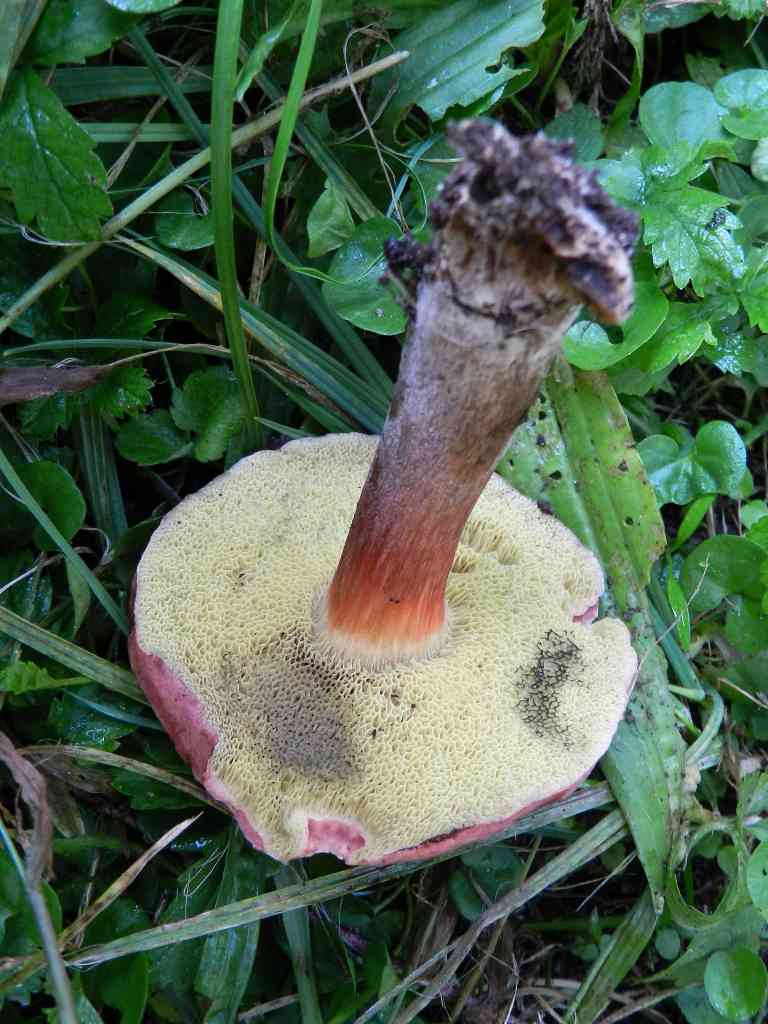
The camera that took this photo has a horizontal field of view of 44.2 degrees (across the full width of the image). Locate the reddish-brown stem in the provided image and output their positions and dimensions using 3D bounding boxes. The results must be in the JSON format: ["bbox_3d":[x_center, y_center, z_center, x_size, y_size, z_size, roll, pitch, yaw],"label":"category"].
[{"bbox_3d":[0.012,-0.012,0.175,0.032,0.104,0.034,11,34,-7],"label":"reddish-brown stem"}]

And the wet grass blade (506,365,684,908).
[{"bbox_3d":[0.051,0.029,0.219,0.034,0.012,0.131,-4,70,-2],"label":"wet grass blade"}]

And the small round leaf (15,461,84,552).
[{"bbox_3d":[-0.086,-0.002,0.243,0.018,0.005,0.025,-7,70,-2],"label":"small round leaf"}]

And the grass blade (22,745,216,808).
[{"bbox_3d":[-0.059,0.060,0.214,0.048,0.005,0.005,14,70,5],"label":"grass blade"}]

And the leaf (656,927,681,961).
[{"bbox_3d":[0.064,0.097,0.214,0.006,0.002,0.007,6,70,2],"label":"leaf"}]

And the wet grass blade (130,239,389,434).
[{"bbox_3d":[-0.035,-0.049,0.254,0.097,0.006,0.009,36,74,12],"label":"wet grass blade"}]

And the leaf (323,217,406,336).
[{"bbox_3d":[-0.004,-0.064,0.258,0.025,0.005,0.038,0,70,0],"label":"leaf"}]

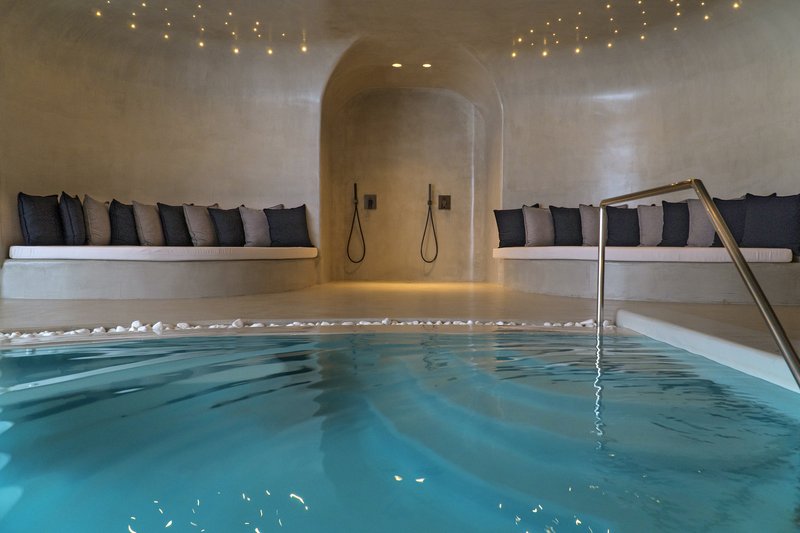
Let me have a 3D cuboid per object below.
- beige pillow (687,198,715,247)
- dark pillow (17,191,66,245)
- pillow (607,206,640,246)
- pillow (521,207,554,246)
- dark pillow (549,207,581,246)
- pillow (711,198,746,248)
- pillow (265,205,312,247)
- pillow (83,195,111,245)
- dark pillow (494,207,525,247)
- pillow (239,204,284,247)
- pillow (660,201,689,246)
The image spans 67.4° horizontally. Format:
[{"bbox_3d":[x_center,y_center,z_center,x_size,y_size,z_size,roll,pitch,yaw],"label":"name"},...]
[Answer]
[{"bbox_3d":[3.038,-0.429,5.850,0.490,0.460,0.160,1,-12,32],"label":"beige pillow"},{"bbox_3d":[-3.257,-0.427,5.450,0.150,0.460,0.450,-10,-3,28],"label":"dark pillow"},{"bbox_3d":[2.465,-0.439,6.500,0.480,0.460,0.160,1,-12,22],"label":"pillow"},{"bbox_3d":[1.627,-0.457,6.850,0.480,0.460,0.160,0,-12,12],"label":"pillow"},{"bbox_3d":[1.896,-0.450,6.750,0.480,0.460,0.160,1,-12,15],"label":"dark pillow"},{"bbox_3d":[3.179,-0.415,5.600,0.500,0.470,0.160,1,-12,36],"label":"pillow"},{"bbox_3d":[-1.234,-0.447,6.700,0.480,0.460,0.150,0,-14,-10],"label":"pillow"},{"bbox_3d":[-2.865,-0.437,5.700,0.150,0.460,0.460,-12,-3,22],"label":"pillow"},{"bbox_3d":[1.336,-0.455,7.000,0.490,0.460,0.150,0,-14,14],"label":"dark pillow"},{"bbox_3d":[-1.570,-0.456,6.750,0.480,0.460,0.160,-1,-12,-18],"label":"pillow"},{"bbox_3d":[2.860,-0.434,6.050,0.490,0.460,0.160,1,-12,29],"label":"pillow"}]

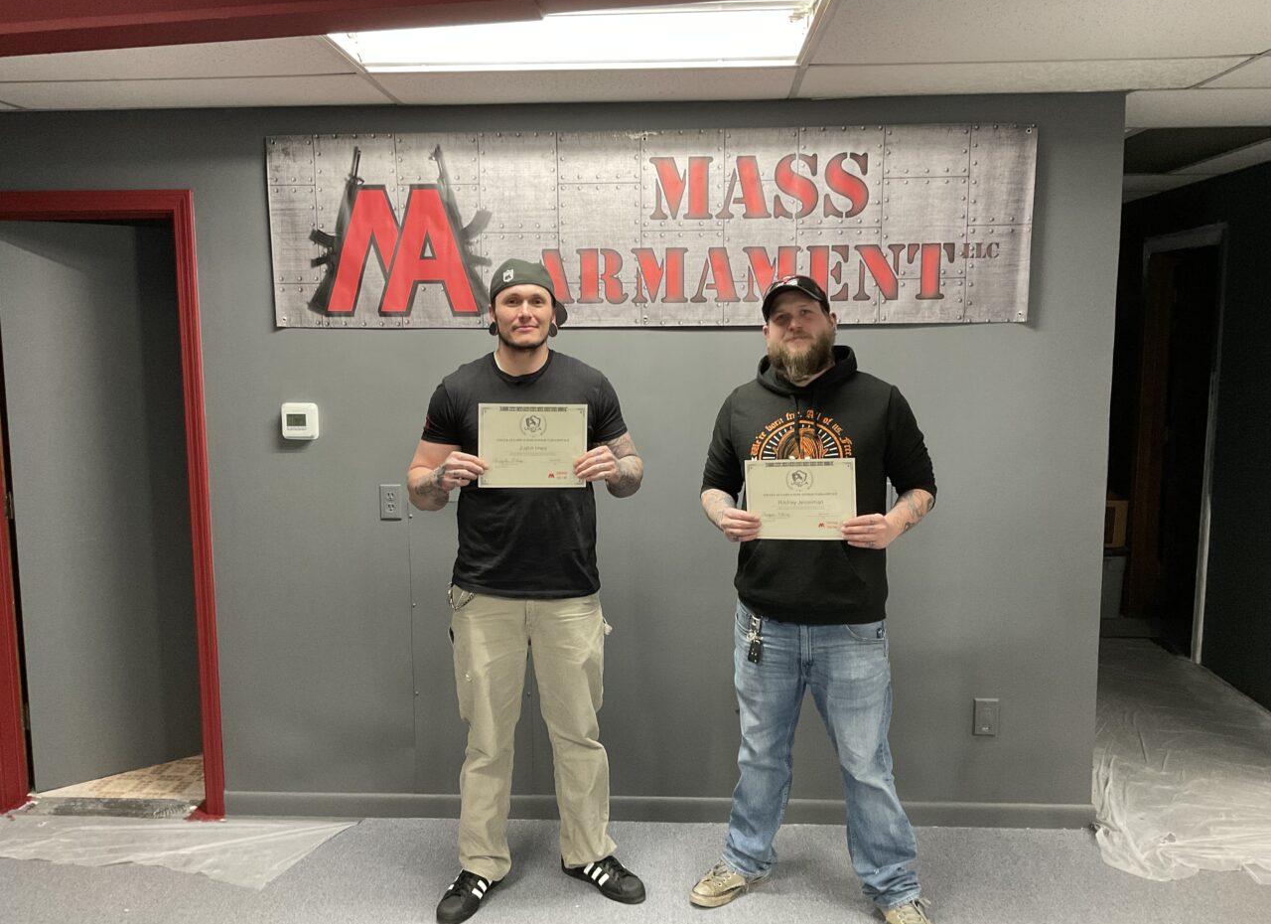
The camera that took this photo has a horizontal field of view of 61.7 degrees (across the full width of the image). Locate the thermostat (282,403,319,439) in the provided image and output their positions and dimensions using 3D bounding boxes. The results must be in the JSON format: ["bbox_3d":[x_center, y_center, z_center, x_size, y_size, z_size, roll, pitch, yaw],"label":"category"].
[{"bbox_3d":[-1.085,-0.132,3.443,0.115,0.115,0.030,0,7,3],"label":"thermostat"}]

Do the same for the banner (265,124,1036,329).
[{"bbox_3d":[0.030,-0.747,3.406,2.438,0.610,0.015,0,6,3],"label":"banner"}]

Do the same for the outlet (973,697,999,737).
[{"bbox_3d":[1.139,0.828,3.456,0.080,0.126,0.010,0,7,3],"label":"outlet"}]

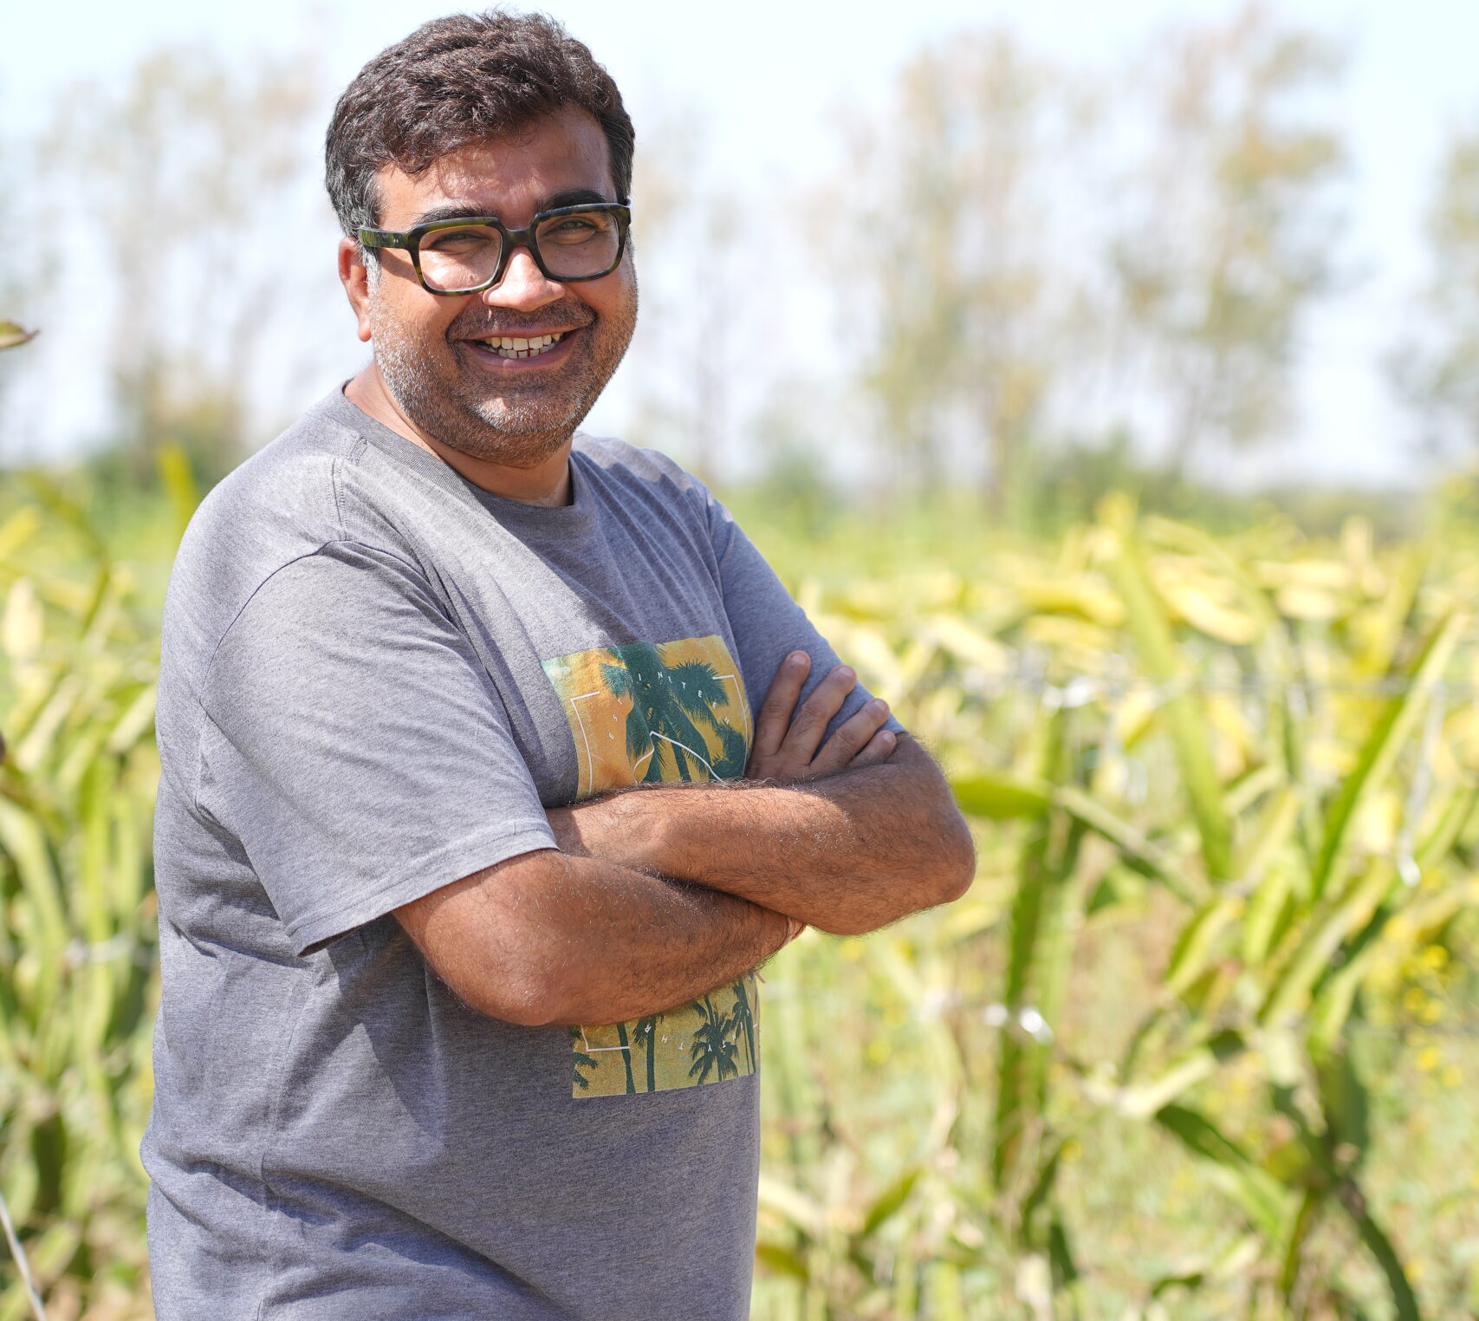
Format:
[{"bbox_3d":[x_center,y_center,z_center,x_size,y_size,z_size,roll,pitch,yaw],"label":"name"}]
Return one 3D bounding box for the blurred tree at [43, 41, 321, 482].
[{"bbox_3d":[-5.647,-3.771,60.000,2.800,5.200,2.600,0,2,0],"label":"blurred tree"}]

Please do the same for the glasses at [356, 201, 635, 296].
[{"bbox_3d":[-0.149,-0.230,3.373,0.145,0.050,0.140,-6,2,-22],"label":"glasses"}]

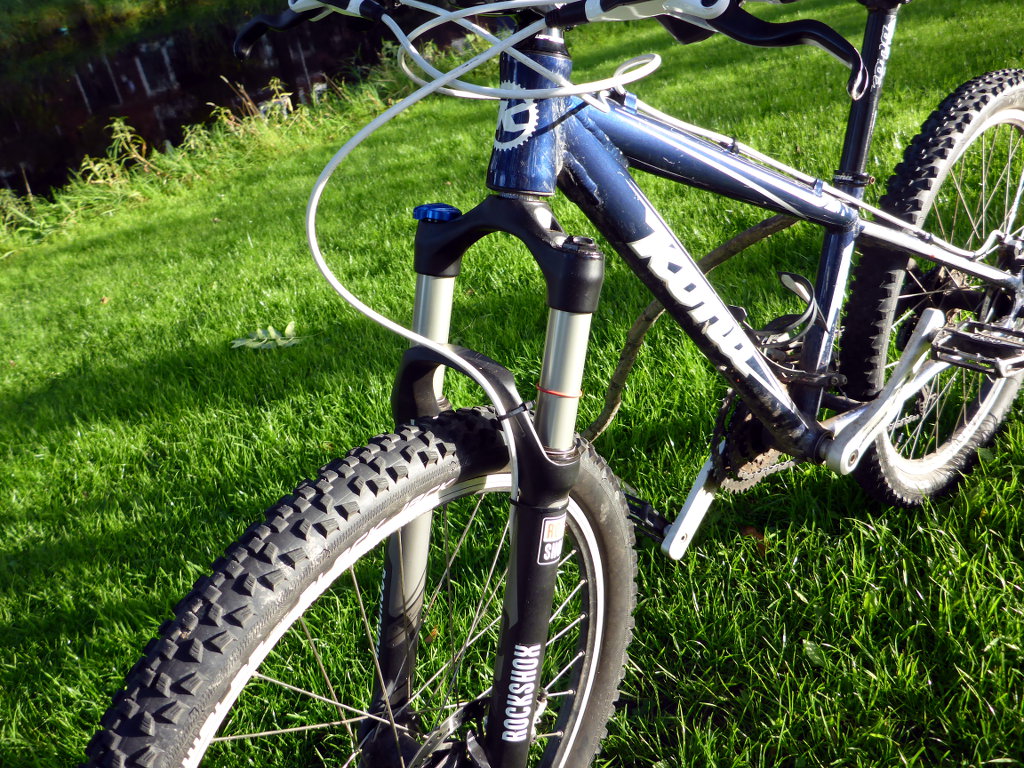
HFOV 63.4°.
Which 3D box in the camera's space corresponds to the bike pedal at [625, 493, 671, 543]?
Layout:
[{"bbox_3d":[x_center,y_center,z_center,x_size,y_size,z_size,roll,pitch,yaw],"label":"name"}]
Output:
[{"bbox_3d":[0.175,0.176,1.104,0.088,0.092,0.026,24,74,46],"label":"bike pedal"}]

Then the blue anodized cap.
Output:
[{"bbox_3d":[-0.057,-0.137,0.660,0.042,0.013,0.042,7,15,-2],"label":"blue anodized cap"}]

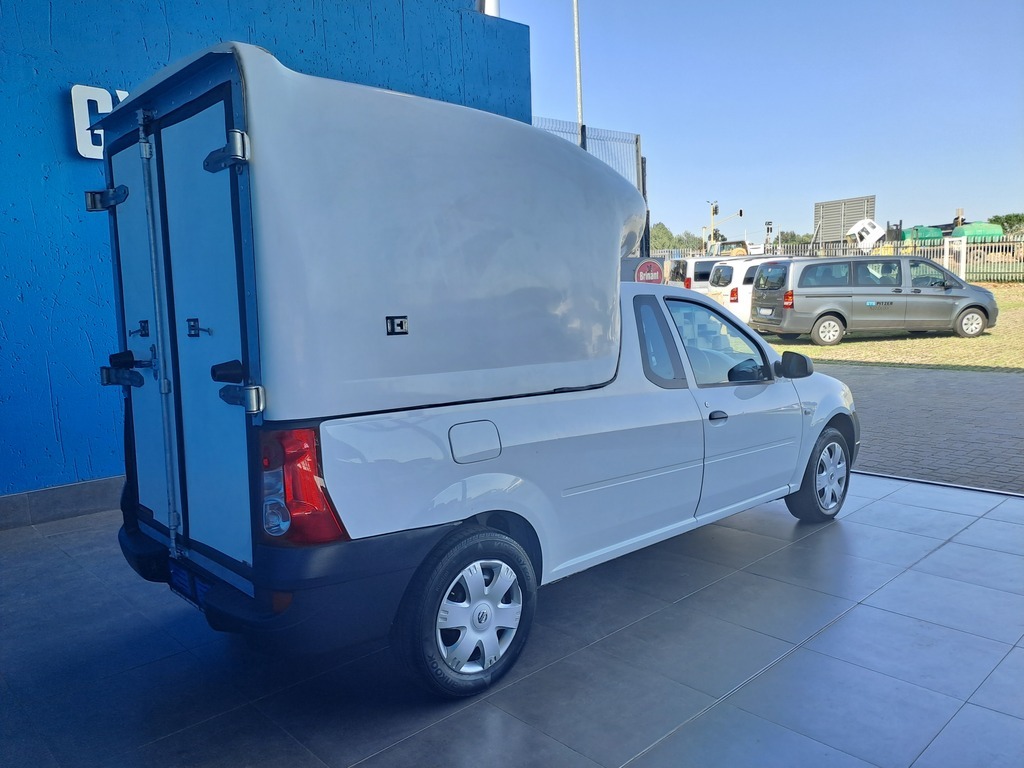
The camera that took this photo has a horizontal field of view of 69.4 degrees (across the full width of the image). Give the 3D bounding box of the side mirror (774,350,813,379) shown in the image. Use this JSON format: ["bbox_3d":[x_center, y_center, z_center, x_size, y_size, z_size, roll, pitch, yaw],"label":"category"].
[{"bbox_3d":[1.562,-0.108,4.072,0.115,0.150,0.205,-7,9,-43],"label":"side mirror"}]

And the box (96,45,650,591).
[{"bbox_3d":[-0.460,-0.305,3.395,2.170,1.690,1.430,-7,9,-43],"label":"box"}]

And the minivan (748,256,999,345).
[{"bbox_3d":[8.179,-1.921,16.696,5.140,1.910,1.950,-2,6,-4],"label":"minivan"}]

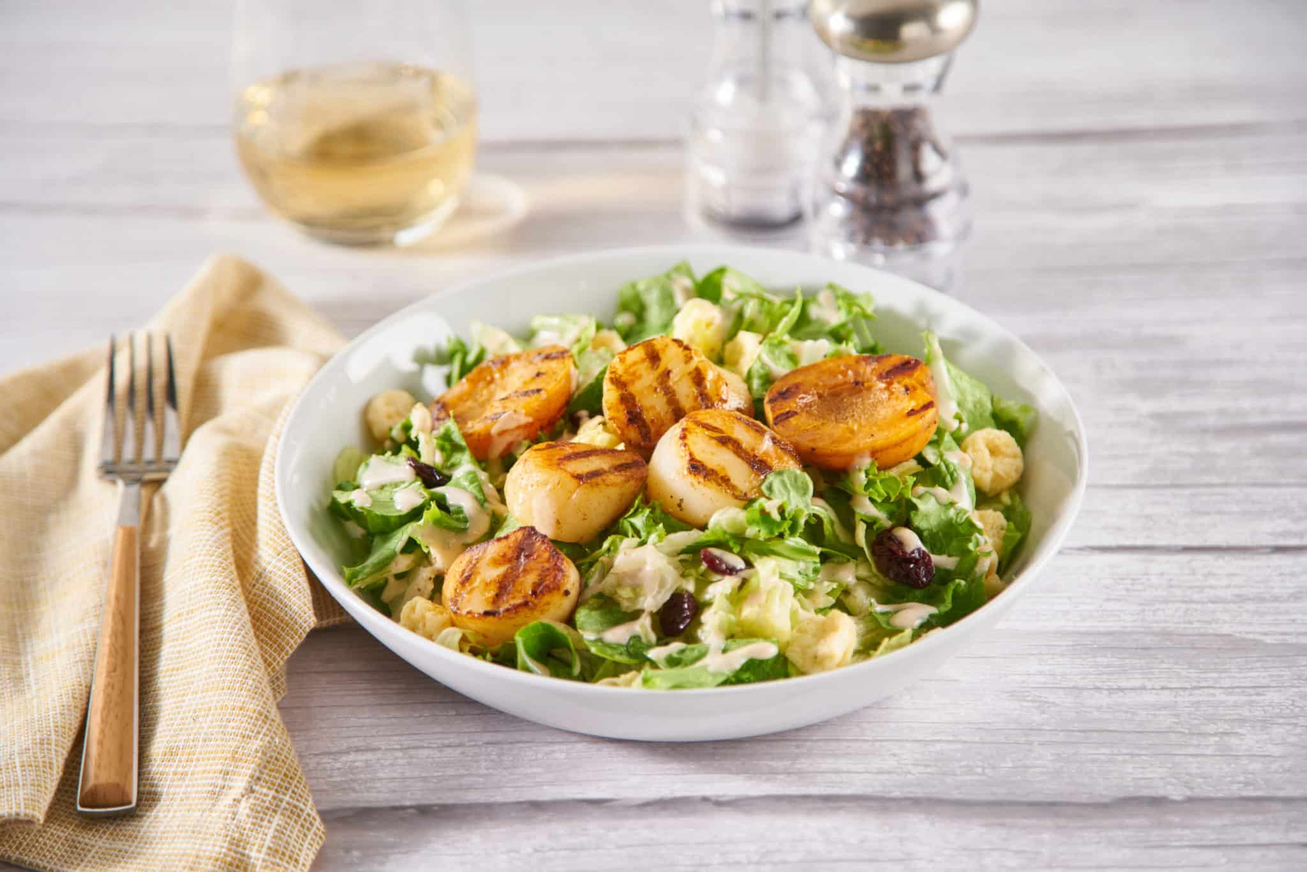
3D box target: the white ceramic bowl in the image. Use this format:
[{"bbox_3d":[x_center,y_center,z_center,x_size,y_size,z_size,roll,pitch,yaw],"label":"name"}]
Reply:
[{"bbox_3d":[0.008,0.023,1.106,0.232,0.046,0.232,-1,33,1],"label":"white ceramic bowl"}]

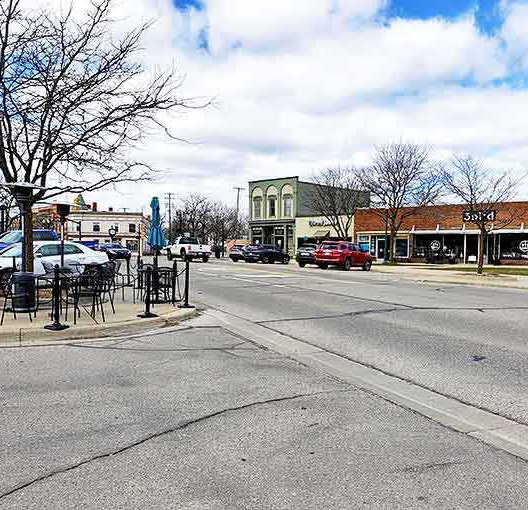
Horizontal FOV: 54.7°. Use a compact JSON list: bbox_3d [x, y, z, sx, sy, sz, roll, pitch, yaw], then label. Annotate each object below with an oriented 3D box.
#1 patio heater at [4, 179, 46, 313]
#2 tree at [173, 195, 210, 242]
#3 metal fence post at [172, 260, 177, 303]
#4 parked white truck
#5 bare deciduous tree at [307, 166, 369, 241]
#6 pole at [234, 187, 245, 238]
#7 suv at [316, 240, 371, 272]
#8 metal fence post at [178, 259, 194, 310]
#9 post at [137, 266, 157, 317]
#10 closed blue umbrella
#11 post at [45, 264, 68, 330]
[{"bbox_3d":[-4.508,-0.143,9.626,0.820,2.400,0.820,1,1,0],"label":"patio heater"},{"bbox_3d":[-10.647,-4.773,75.000,5.600,8.300,5.600,0,1,0],"label":"tree"},{"bbox_3d":[-2.011,0.624,11.500,0.090,0.990,0.090,0,1,0],"label":"metal fence post"},{"bbox_3d":[-6.400,-0.489,43.000,2.030,1.950,5.800,1,1,-27],"label":"parked white truck"},{"bbox_3d":[5.901,-3.251,41.000,5.000,7.700,5.000,1,1,0],"label":"bare deciduous tree"},{"bbox_3d":[-4.566,-6.203,88.000,2.000,11.200,0.400,2,1,0],"label":"pole"},{"bbox_3d":[5.309,0.046,33.600,1.920,1.800,4.800,1,1,33],"label":"suv"},{"bbox_3d":[-1.605,0.605,10.690,0.370,0.970,0.370,1,1,0],"label":"metal fence post"},{"bbox_3d":[-2.076,0.625,9.190,0.370,0.970,0.370,1,1,0],"label":"post"},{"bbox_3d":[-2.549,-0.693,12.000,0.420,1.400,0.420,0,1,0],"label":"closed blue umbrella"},{"bbox_3d":[-3.185,0.646,7.870,0.370,0.970,0.370,1,1,0],"label":"post"}]

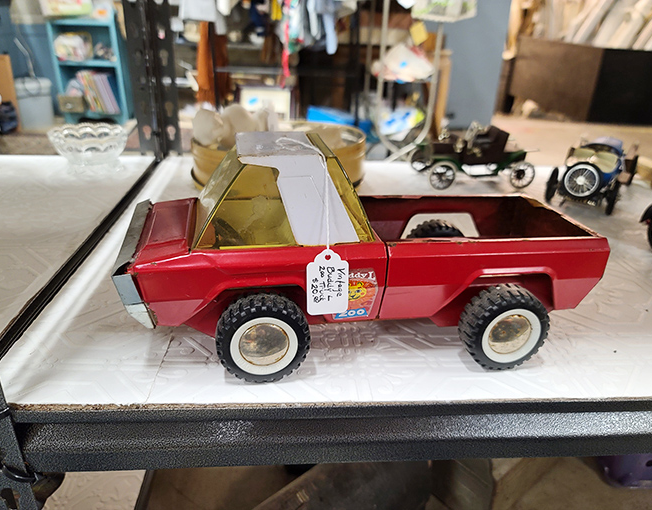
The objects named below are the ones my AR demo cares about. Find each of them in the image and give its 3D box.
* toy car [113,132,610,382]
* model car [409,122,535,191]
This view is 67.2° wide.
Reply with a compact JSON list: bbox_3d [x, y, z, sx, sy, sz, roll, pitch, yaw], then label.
[{"bbox_3d":[0.025,-0.012,0.369,0.328,0.144,0.141,-1,25,-10],"label":"toy car"},{"bbox_3d":[0.237,-0.162,0.782,0.189,0.094,0.095,-2,25,-12],"label":"model car"}]

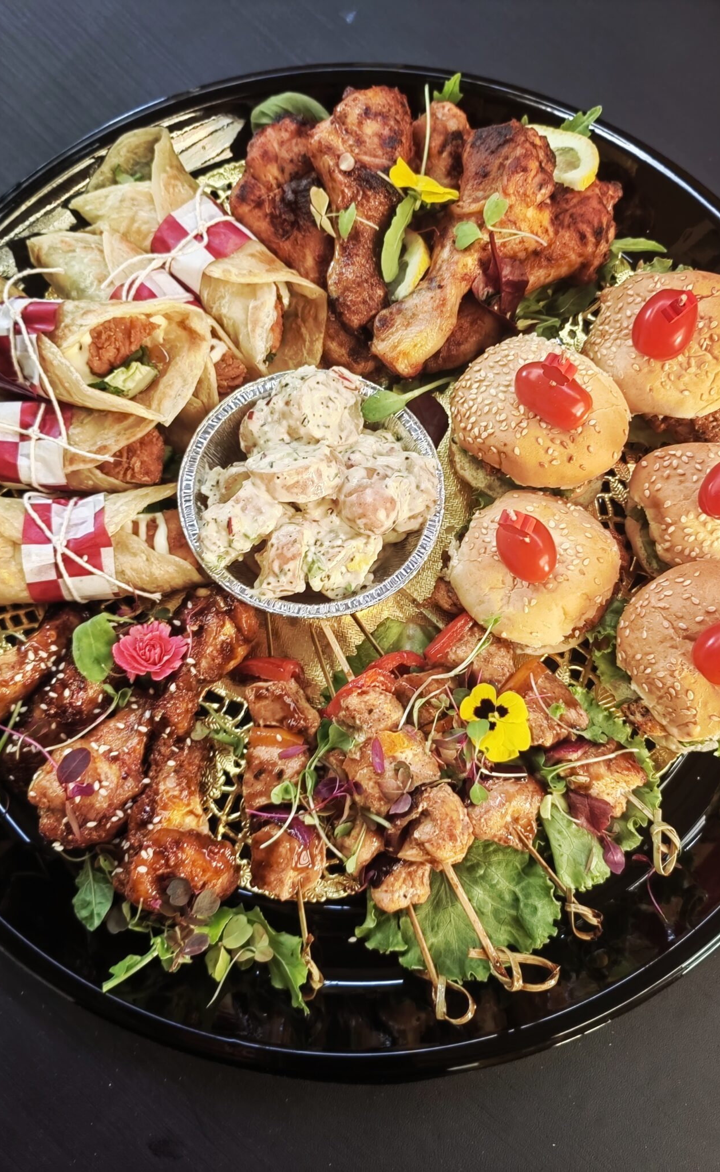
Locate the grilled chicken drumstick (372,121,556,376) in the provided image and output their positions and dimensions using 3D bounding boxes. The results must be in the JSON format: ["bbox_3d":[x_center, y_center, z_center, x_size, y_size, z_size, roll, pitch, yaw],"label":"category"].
[{"bbox_3d":[0.047,-0.151,0.408,0.046,0.043,0.121,24,77,6],"label":"grilled chicken drumstick"}]

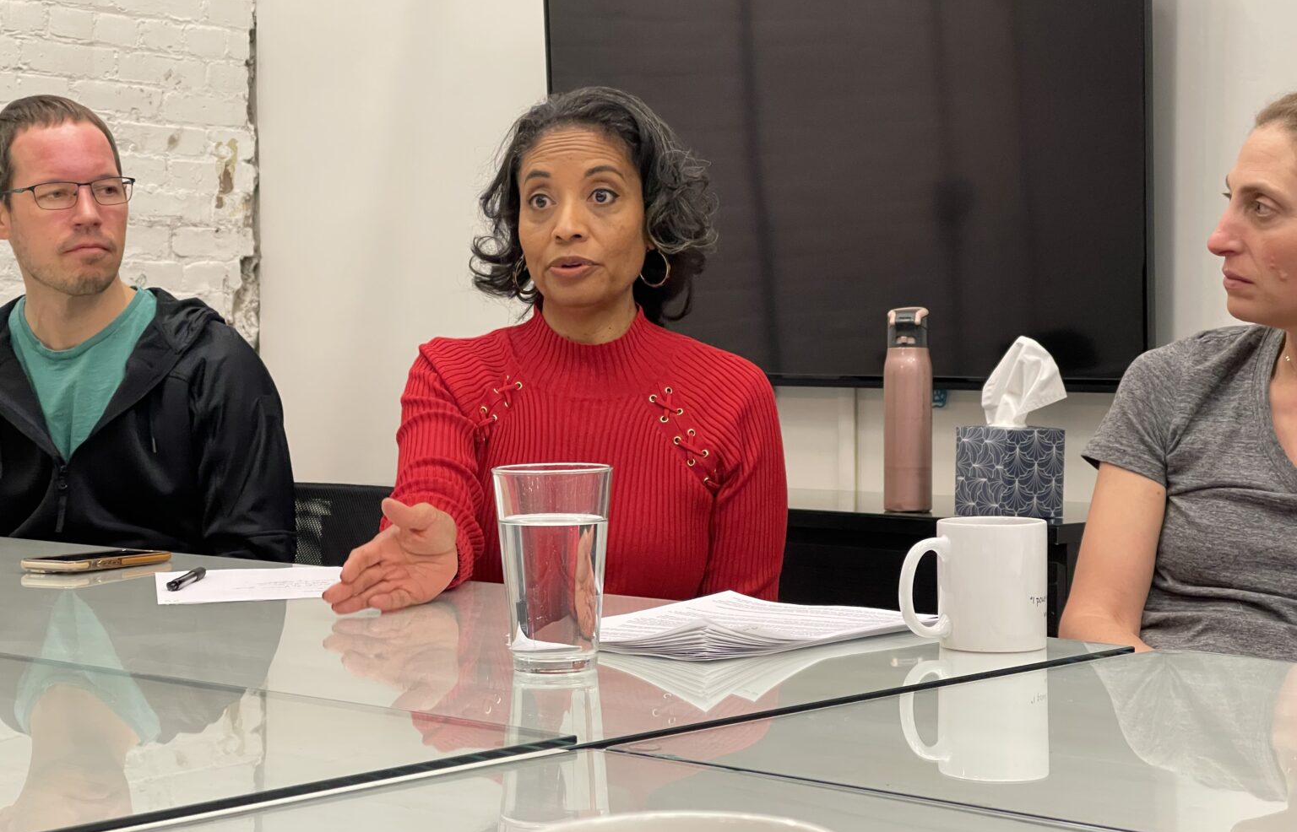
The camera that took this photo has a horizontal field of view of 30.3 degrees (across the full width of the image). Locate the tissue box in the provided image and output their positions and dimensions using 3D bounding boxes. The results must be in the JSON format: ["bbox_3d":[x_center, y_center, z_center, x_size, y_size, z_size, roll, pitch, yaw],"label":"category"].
[{"bbox_3d":[0.507,0.080,3.370,0.107,0.123,0.107,-2,2,-31],"label":"tissue box"}]

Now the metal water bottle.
[{"bbox_3d":[0.374,-0.010,3.460,0.070,0.292,0.070,0,2,11],"label":"metal water bottle"}]

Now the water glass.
[{"bbox_3d":[-0.069,0.111,1.755,0.087,0.146,0.087,0,2,0],"label":"water glass"}]

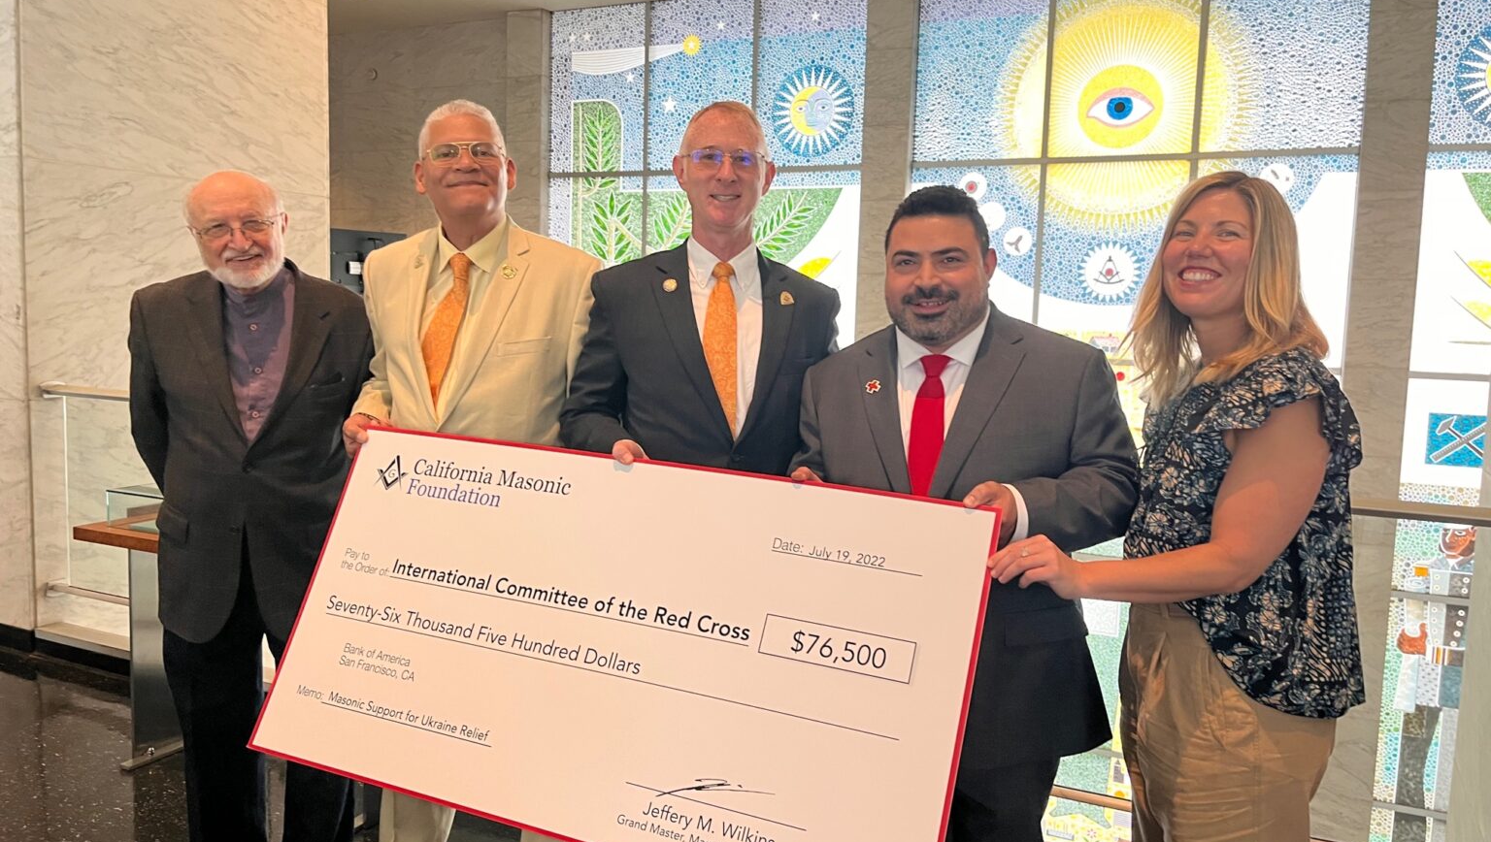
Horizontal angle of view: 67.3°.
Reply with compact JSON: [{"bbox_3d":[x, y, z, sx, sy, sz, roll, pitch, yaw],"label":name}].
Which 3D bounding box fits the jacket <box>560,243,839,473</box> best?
[{"bbox_3d":[-0.081,0.046,2.127,0.540,0.750,0.360,1,5,-4],"label":"jacket"}]

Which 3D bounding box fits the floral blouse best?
[{"bbox_3d":[0.735,0.161,1.650,0.310,0.550,0.410,-1,6,-24],"label":"floral blouse"}]

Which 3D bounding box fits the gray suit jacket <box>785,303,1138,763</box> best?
[{"bbox_3d":[0.353,0.185,1.810,0.560,0.740,0.370,4,6,24],"label":"gray suit jacket"}]

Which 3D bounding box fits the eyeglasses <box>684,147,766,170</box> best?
[{"bbox_3d":[-0.039,-0.490,2.090,0.140,0.042,0.140,1,5,-2],"label":"eyeglasses"}]

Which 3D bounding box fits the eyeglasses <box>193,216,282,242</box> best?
[{"bbox_3d":[-0.999,-0.379,2.200,0.142,0.042,0.140,-9,17,-20],"label":"eyeglasses"}]

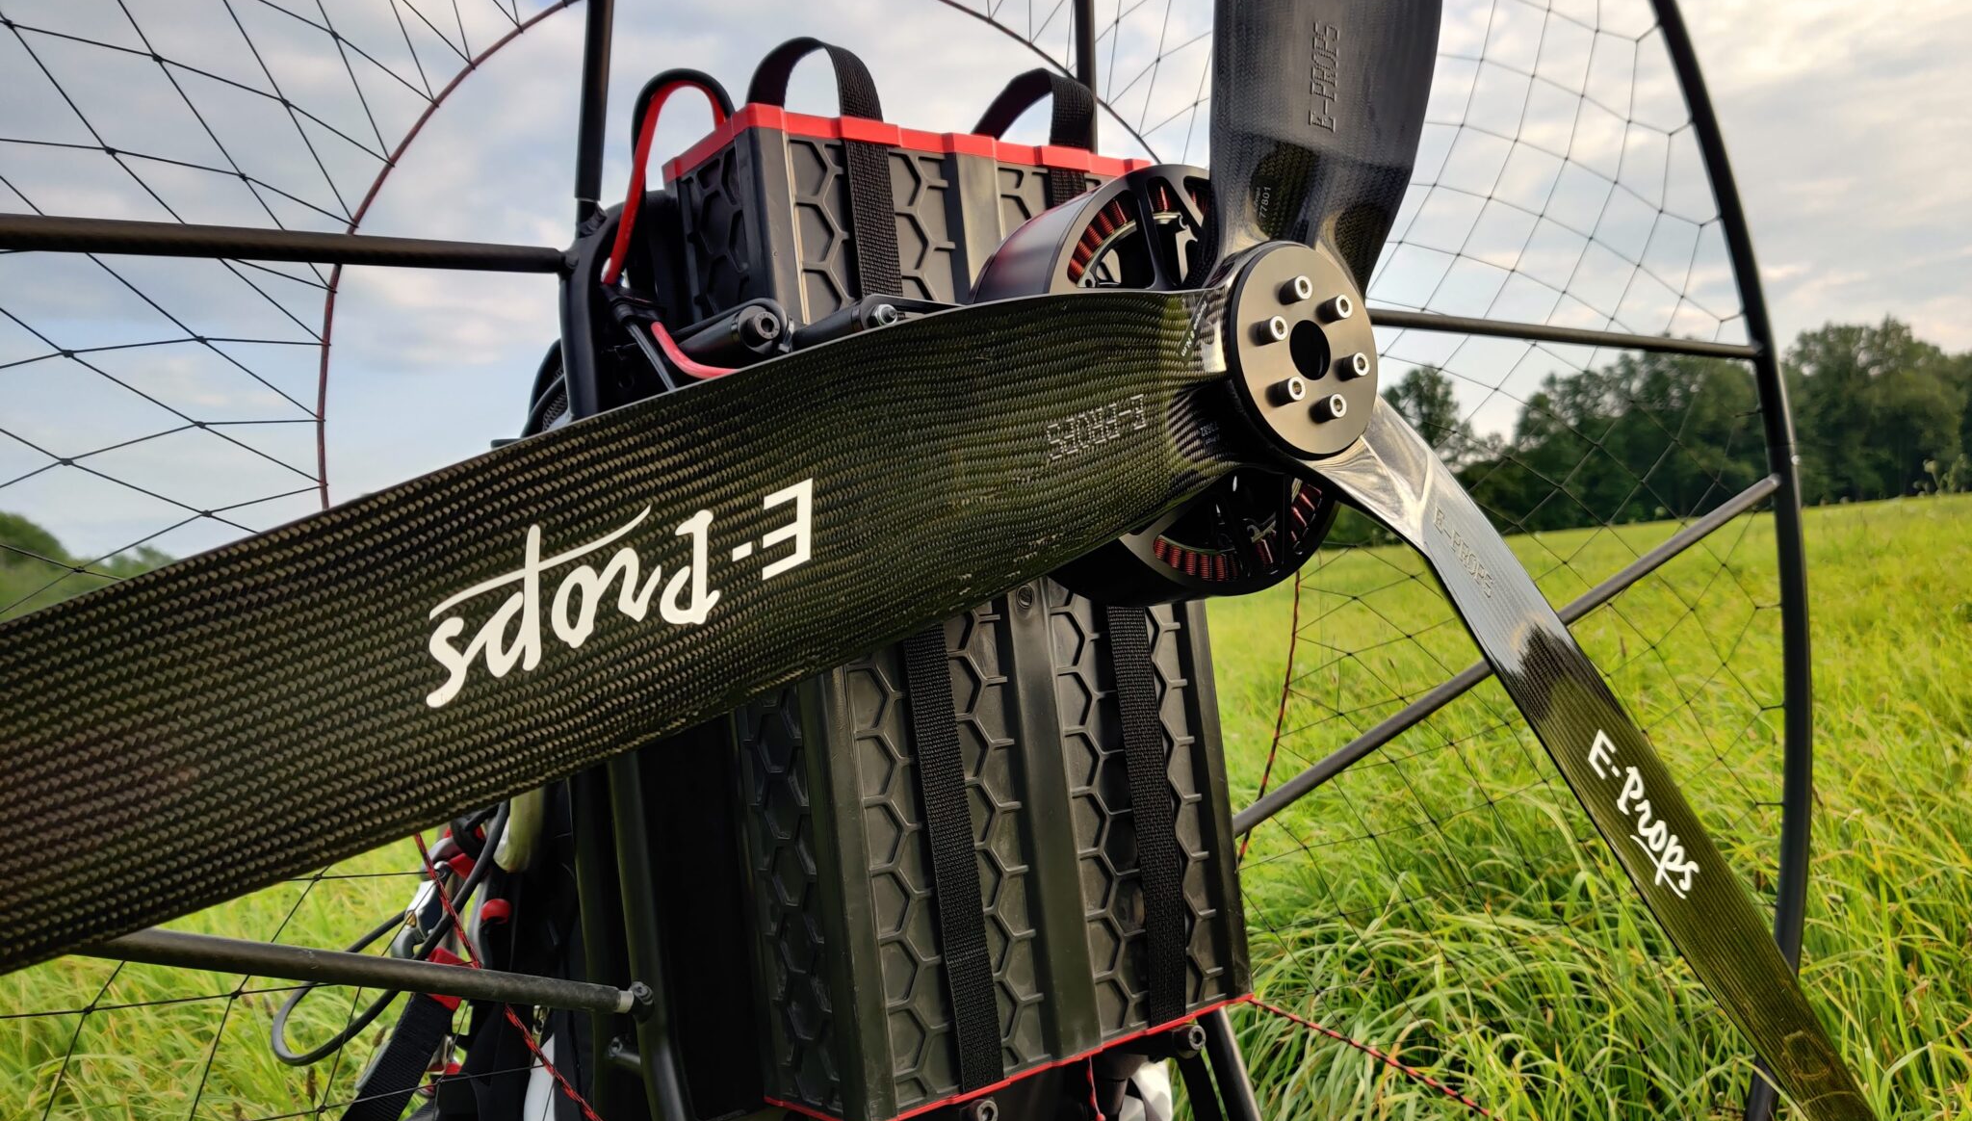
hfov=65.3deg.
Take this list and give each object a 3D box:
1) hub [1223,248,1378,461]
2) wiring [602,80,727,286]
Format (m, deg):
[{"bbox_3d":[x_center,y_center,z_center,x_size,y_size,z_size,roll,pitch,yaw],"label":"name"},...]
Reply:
[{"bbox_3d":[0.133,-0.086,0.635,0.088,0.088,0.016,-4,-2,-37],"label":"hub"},{"bbox_3d":[-0.159,-0.189,0.764,0.070,0.106,0.036,-4,-4,-38],"label":"wiring"}]

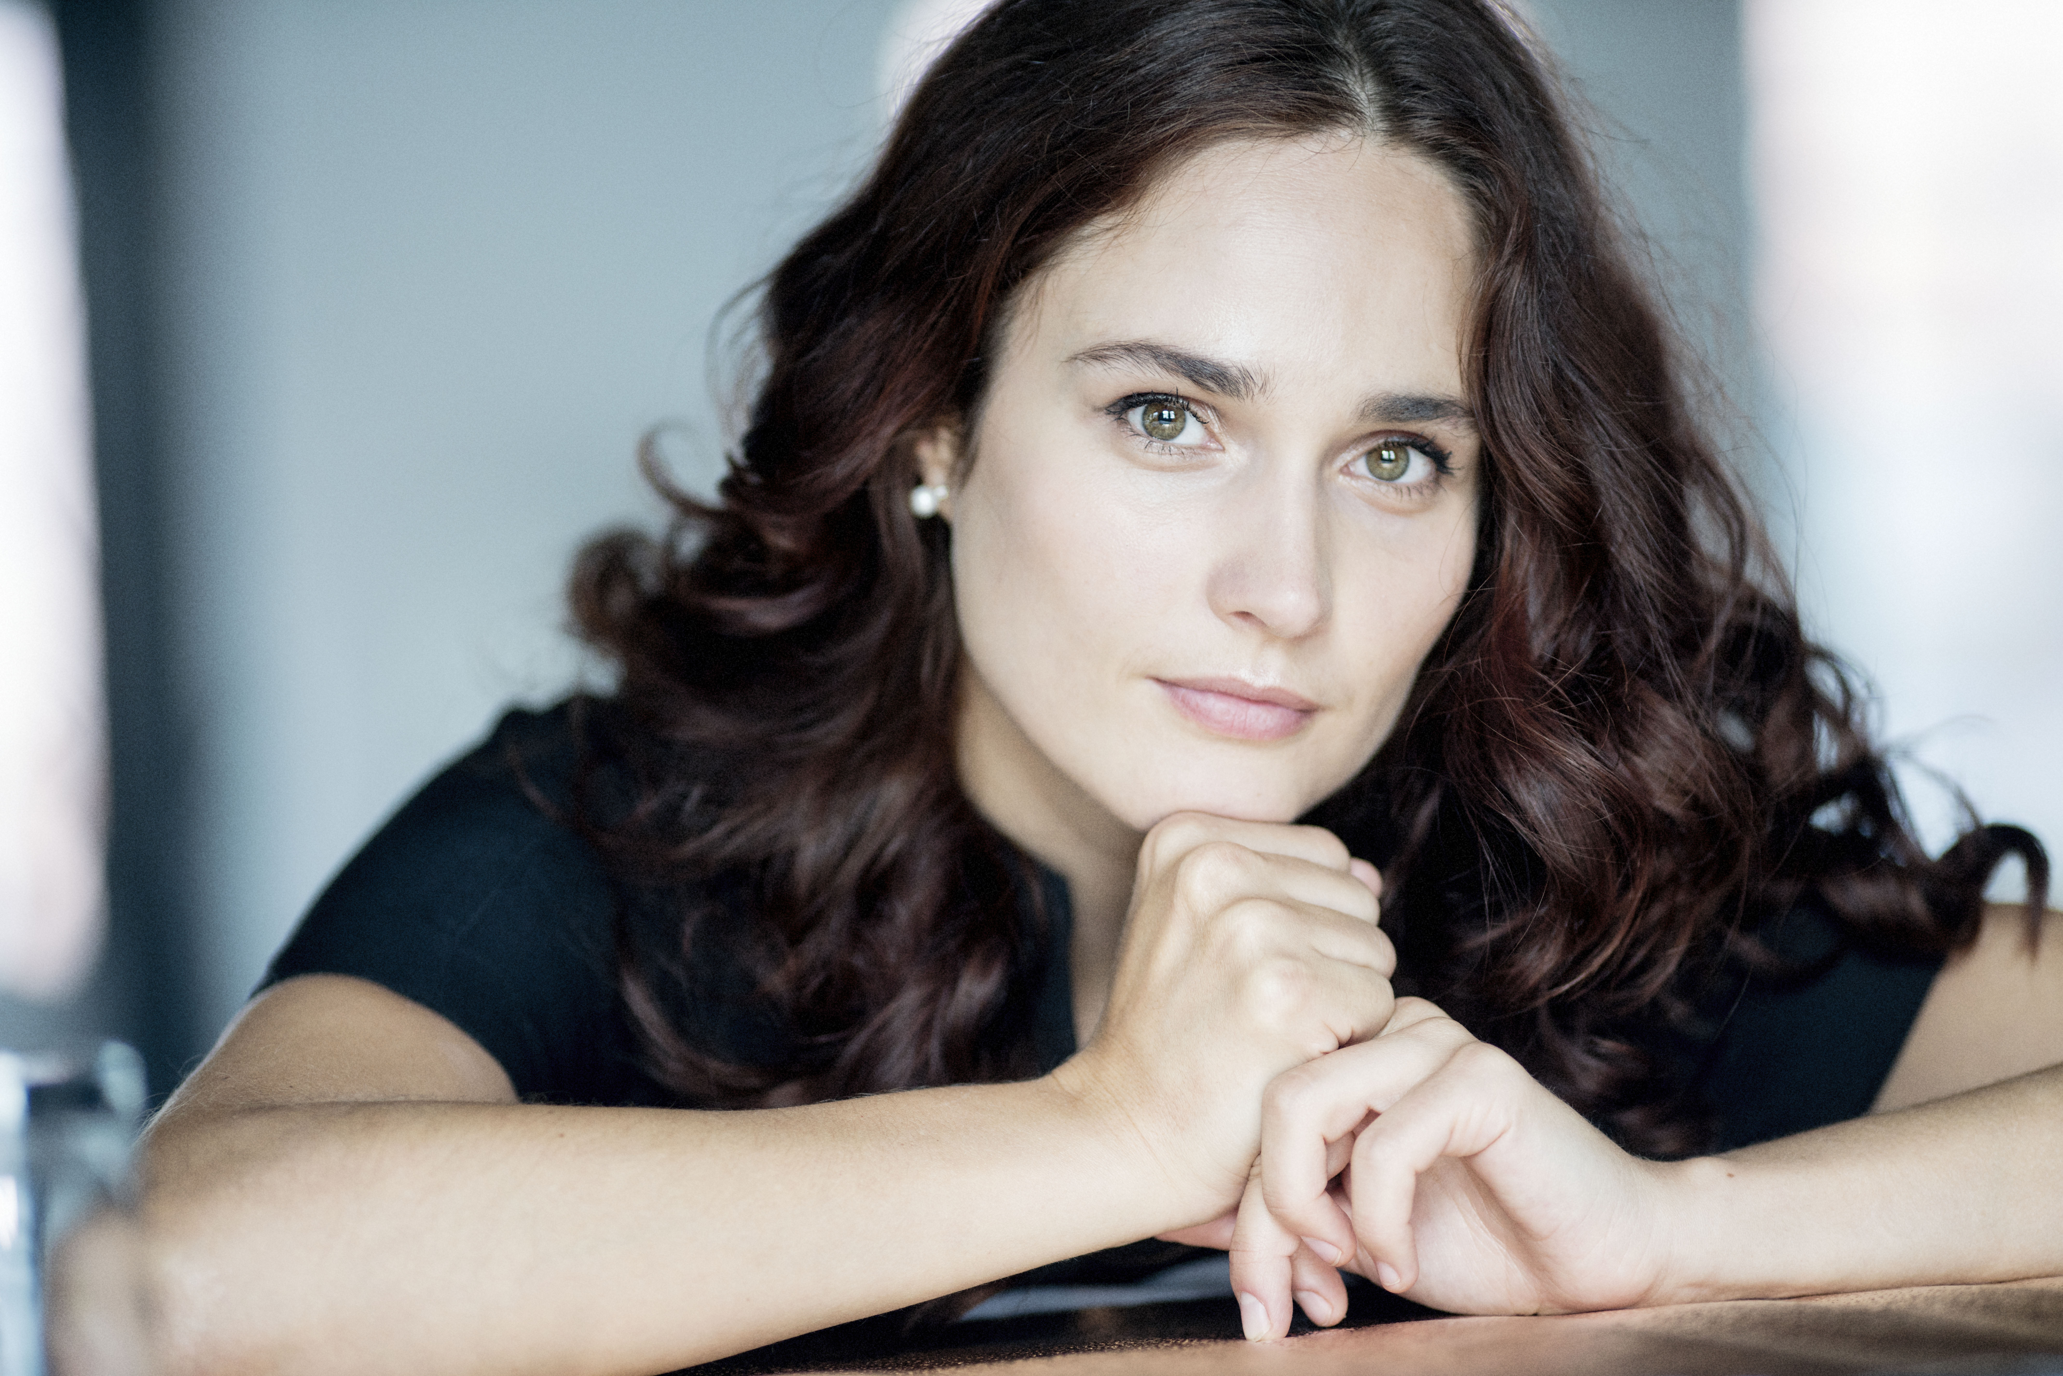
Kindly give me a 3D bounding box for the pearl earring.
[{"bbox_3d":[-0.028,-0.051,2.090,0.009,0.009,0.009,-1,3,0],"label":"pearl earring"}]

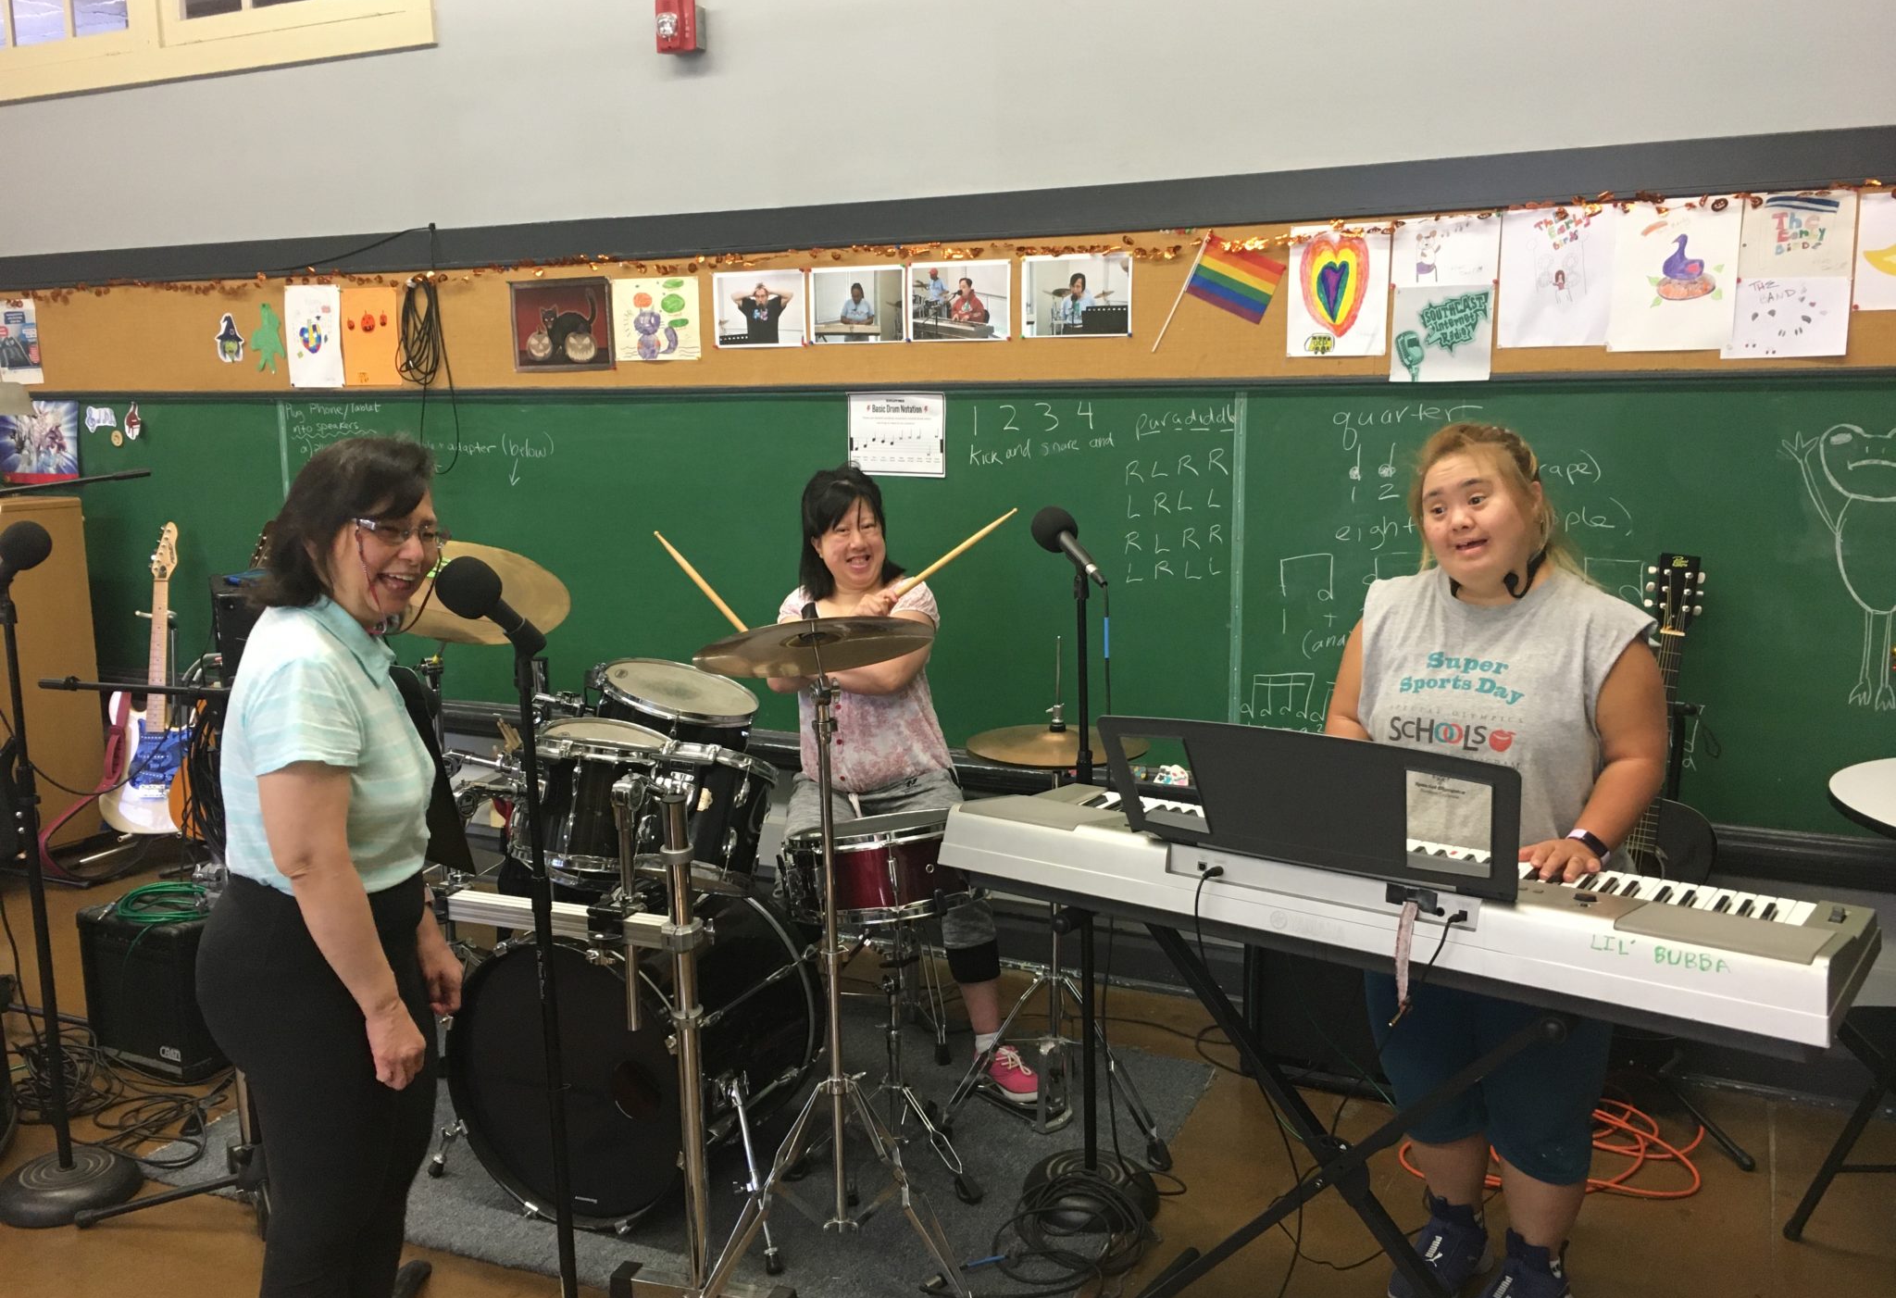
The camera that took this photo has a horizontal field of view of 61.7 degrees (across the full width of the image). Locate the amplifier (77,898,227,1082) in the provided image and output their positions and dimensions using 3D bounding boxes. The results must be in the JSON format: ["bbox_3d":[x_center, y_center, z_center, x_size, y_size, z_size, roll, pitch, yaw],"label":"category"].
[{"bbox_3d":[-1.721,0.740,3.542,0.325,0.335,0.215,4,11,28],"label":"amplifier"}]

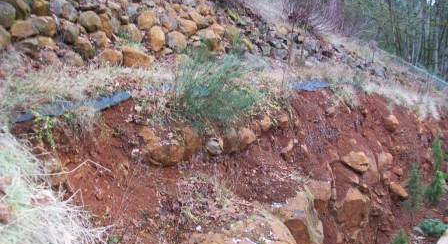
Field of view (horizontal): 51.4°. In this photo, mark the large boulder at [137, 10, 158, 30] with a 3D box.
[{"bbox_3d":[-1.691,-2.244,10.300,0.472,0.420,0.440,0,8,0],"label":"large boulder"}]

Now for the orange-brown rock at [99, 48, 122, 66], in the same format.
[{"bbox_3d":[-2.266,-1.288,9.300,0.465,0.341,0.420,0,8,0],"label":"orange-brown rock"}]

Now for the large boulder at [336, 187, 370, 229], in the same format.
[{"bbox_3d":[1.751,1.156,6.300,0.446,0.540,0.450,0,8,0],"label":"large boulder"}]

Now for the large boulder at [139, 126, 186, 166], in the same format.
[{"bbox_3d":[-0.845,0.331,6.300,0.603,0.514,0.500,0,8,0],"label":"large boulder"}]

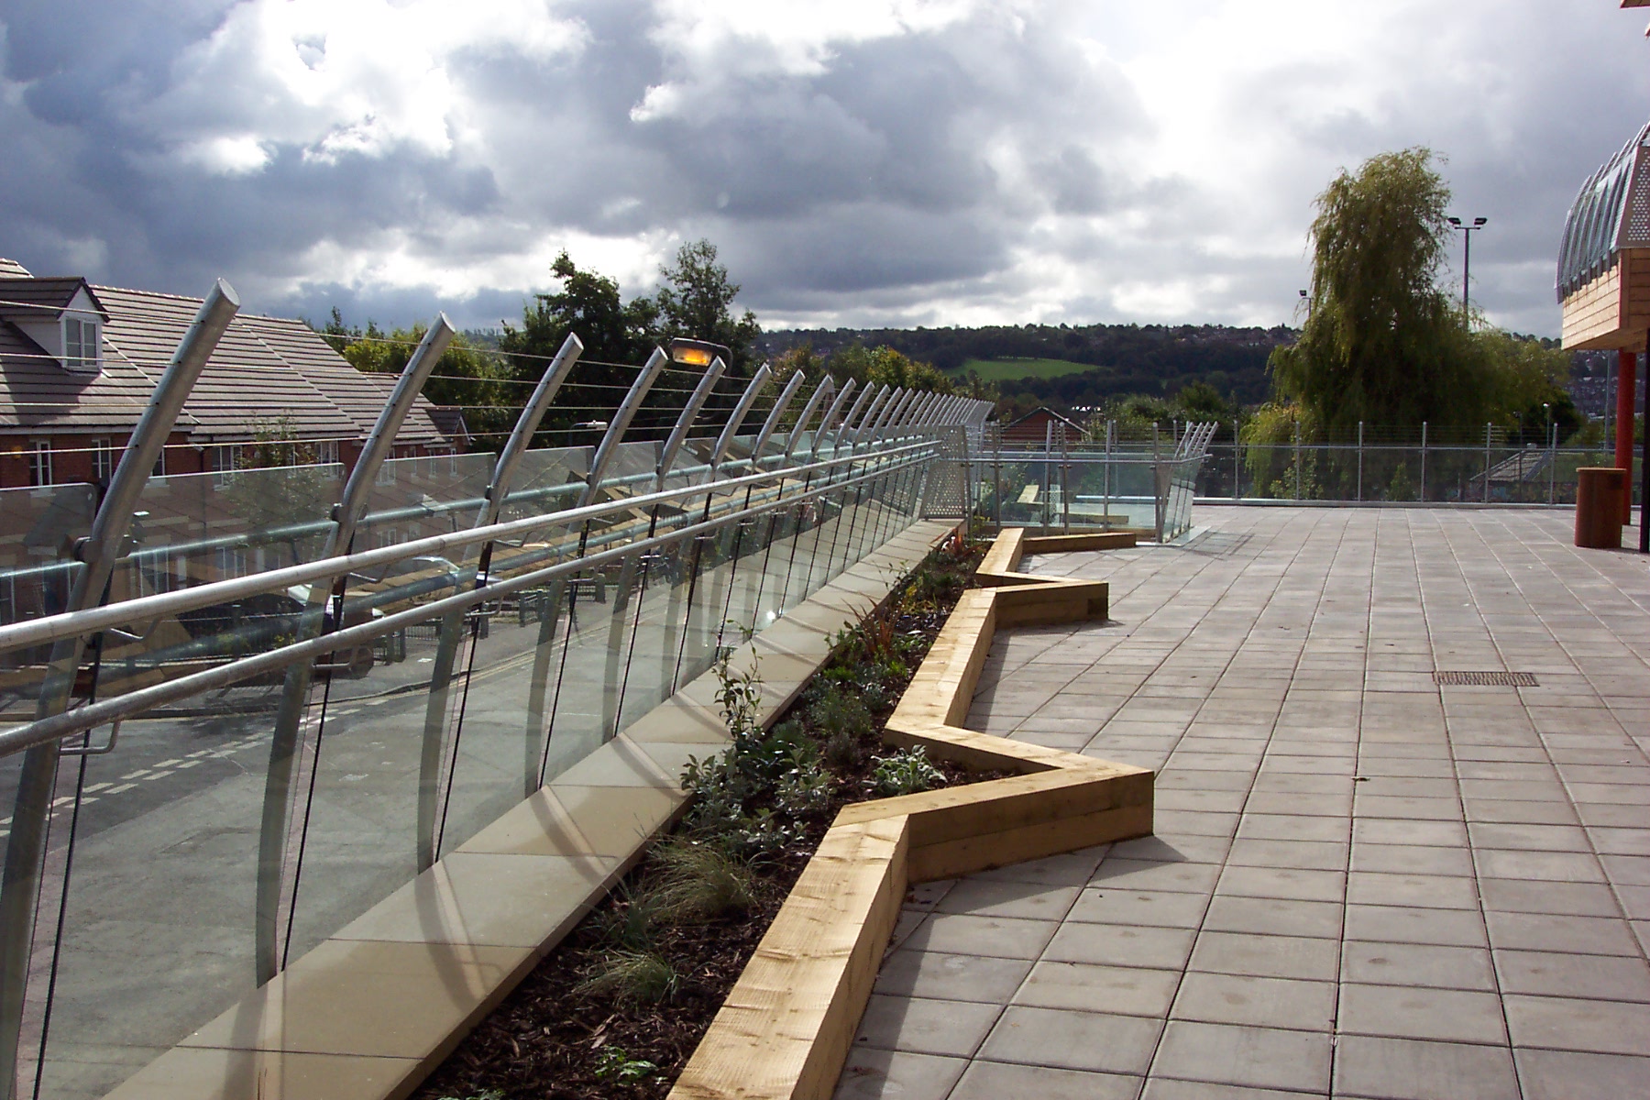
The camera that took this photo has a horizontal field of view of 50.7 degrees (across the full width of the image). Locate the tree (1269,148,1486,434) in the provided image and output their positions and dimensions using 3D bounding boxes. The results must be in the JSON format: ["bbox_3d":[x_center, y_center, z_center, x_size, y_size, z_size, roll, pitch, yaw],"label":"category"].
[{"bbox_3d":[16.550,-5.500,52.000,6.800,13.000,6.800,-1,4,0],"label":"tree"}]

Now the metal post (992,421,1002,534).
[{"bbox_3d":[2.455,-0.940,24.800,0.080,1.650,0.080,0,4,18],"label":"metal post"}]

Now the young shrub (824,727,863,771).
[{"bbox_3d":[0.083,0.872,7.620,0.175,0.180,0.170,-1,4,0],"label":"young shrub"}]

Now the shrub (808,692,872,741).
[{"bbox_3d":[0.075,0.797,8.300,0.300,0.240,0.290,-1,4,0],"label":"shrub"}]

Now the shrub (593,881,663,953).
[{"bbox_3d":[-0.572,1.055,5.030,0.210,0.200,0.210,-1,4,0],"label":"shrub"}]

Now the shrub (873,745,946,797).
[{"bbox_3d":[0.347,0.902,7.070,0.300,0.190,0.290,-1,4,0],"label":"shrub"}]

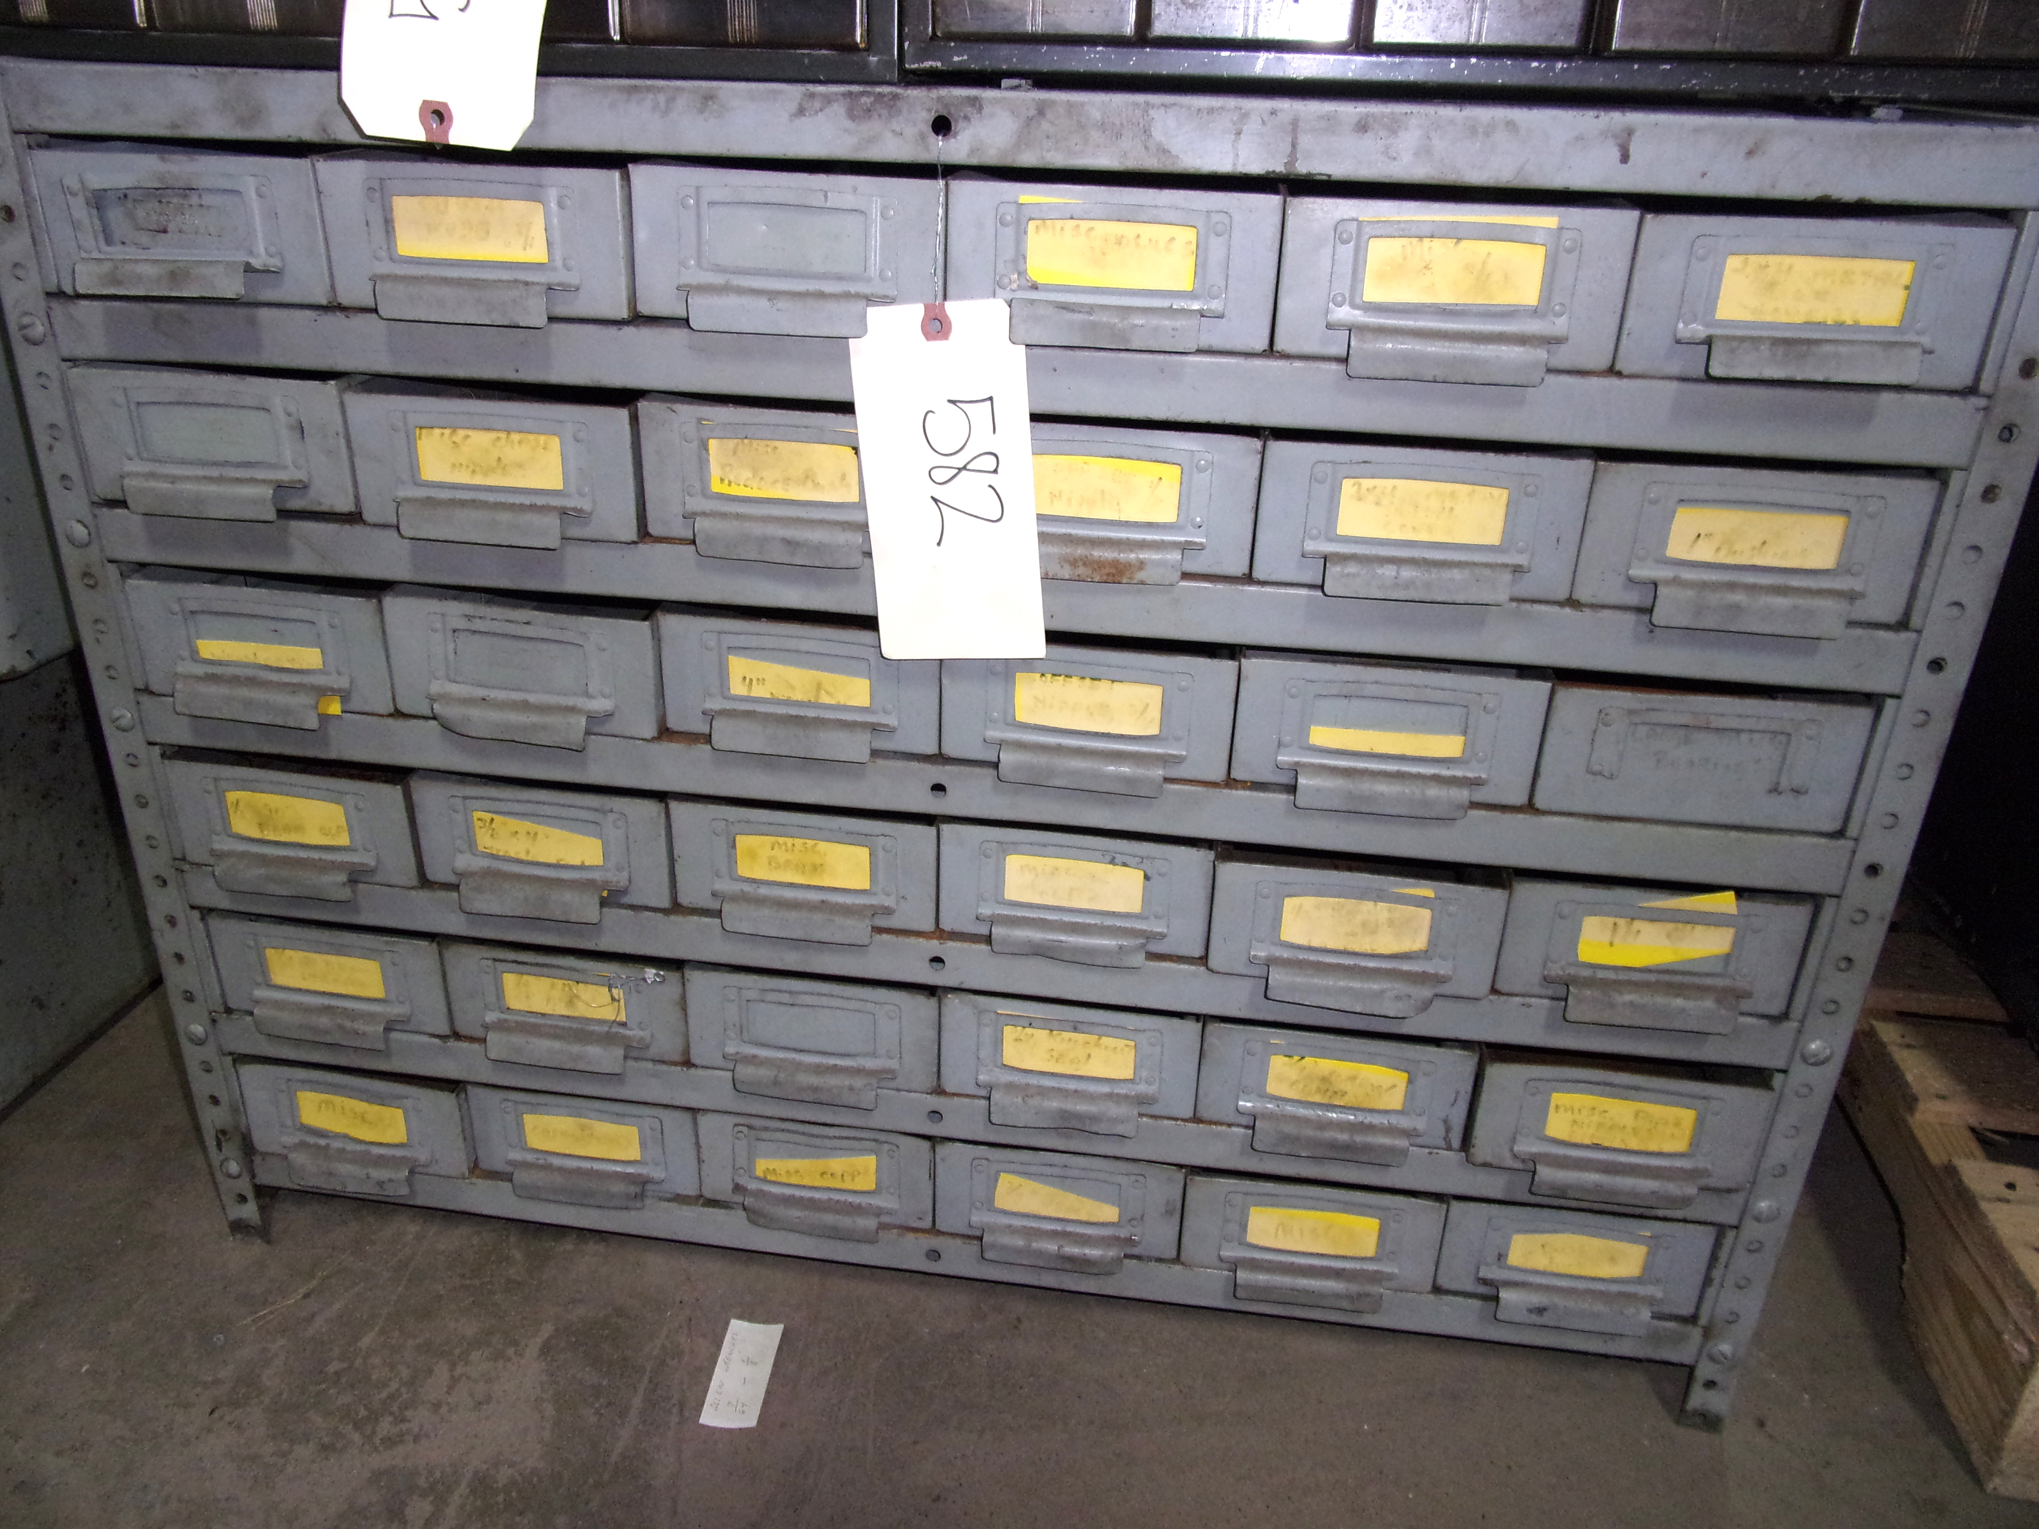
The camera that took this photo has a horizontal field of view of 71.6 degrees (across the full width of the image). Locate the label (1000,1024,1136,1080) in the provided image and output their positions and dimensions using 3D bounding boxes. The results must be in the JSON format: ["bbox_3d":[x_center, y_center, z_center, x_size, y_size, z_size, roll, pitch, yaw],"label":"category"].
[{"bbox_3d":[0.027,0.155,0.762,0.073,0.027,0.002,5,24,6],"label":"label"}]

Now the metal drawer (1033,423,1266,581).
[{"bbox_3d":[0.058,-0.183,0.795,0.143,0.067,0.338,5,24,6],"label":"metal drawer"}]

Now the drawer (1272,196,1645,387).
[{"bbox_3d":[0.198,-0.251,0.712,0.141,0.068,0.309,5,24,6],"label":"drawer"}]

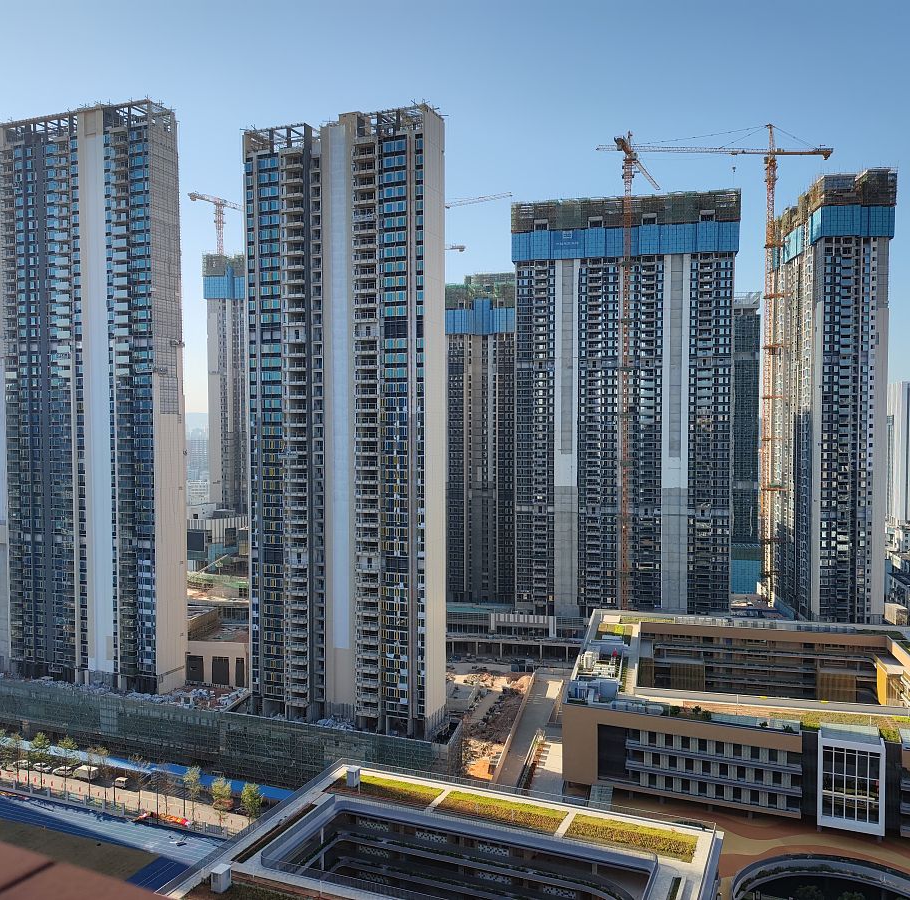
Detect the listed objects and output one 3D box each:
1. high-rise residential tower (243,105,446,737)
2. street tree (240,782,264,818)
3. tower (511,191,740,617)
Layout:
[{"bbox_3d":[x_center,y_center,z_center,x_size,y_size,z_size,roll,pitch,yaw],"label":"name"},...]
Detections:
[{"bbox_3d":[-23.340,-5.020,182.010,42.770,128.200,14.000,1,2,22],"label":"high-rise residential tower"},{"bbox_3d":[-40.410,70.790,164.740,4.200,9.600,4.200,1,2,21],"label":"street tree"},{"bbox_3d":[57.250,-13.640,282.240,73.000,137.500,20.000,0,2,13],"label":"tower"}]

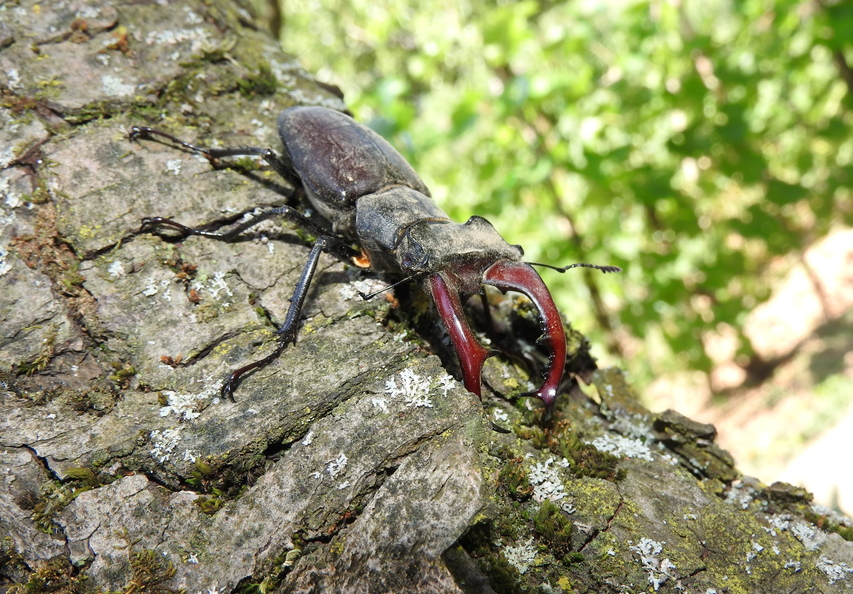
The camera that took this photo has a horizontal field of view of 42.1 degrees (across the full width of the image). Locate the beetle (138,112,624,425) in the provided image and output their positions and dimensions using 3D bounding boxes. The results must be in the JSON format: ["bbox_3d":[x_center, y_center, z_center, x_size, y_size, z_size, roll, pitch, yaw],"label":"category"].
[{"bbox_3d":[-0.009,-0.010,0.173,0.064,0.022,0.074,-11,46,-47],"label":"beetle"}]

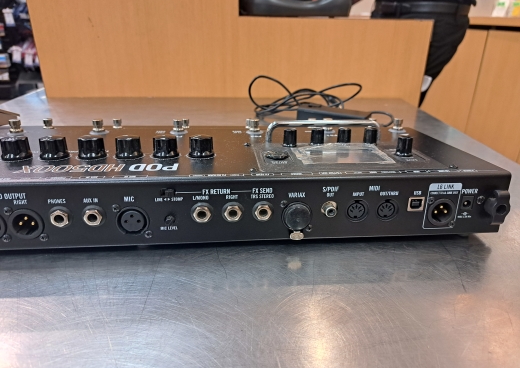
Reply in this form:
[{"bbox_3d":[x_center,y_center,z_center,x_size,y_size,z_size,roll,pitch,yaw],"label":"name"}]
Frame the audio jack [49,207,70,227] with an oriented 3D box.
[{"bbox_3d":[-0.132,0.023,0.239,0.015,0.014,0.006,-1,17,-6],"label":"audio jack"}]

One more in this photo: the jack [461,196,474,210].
[{"bbox_3d":[0.156,0.014,0.272,0.009,0.011,0.006,-1,17,-6],"label":"jack"}]

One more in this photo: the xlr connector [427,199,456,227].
[{"bbox_3d":[0.136,0.020,0.274,0.022,0.022,0.013,-1,18,-6],"label":"xlr connector"}]

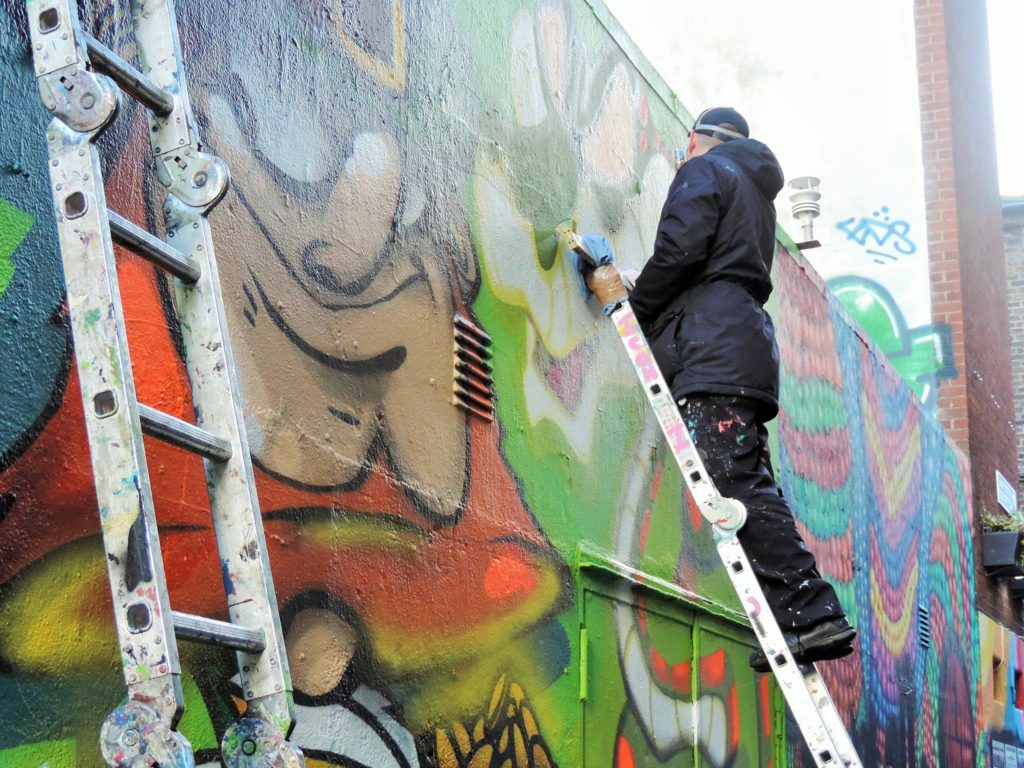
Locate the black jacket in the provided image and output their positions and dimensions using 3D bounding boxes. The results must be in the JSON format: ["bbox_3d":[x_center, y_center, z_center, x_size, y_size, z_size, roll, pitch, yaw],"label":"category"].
[{"bbox_3d":[0.600,-0.303,5.275,0.500,0.860,0.550,-11,-18,37],"label":"black jacket"}]

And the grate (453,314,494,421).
[{"bbox_3d":[-0.100,-0.041,4.645,0.028,0.240,0.220,-6,-15,22],"label":"grate"}]

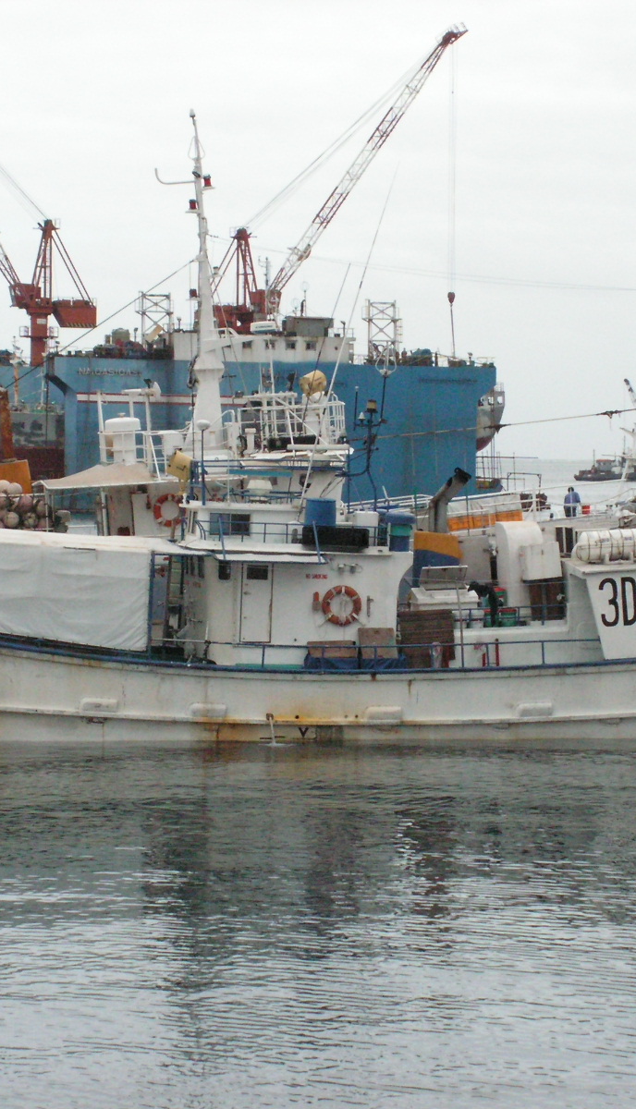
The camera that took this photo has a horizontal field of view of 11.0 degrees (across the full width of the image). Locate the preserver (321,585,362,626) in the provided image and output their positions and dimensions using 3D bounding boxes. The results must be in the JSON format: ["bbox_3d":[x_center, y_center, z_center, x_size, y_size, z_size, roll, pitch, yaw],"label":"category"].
[{"bbox_3d":[0.455,0.969,62.000,0.755,0.755,0.110,0,2,-12],"label":"preserver"}]

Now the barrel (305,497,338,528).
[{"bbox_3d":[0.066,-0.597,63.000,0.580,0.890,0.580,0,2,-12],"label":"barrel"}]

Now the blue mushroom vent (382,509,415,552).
[{"bbox_3d":[1.580,-0.453,62.900,0.580,0.800,0.580,0,2,-12],"label":"blue mushroom vent"}]

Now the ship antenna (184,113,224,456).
[{"bbox_3d":[-2.716,-6.452,78.500,0.920,8.200,0.850,0,2,-12],"label":"ship antenna"}]

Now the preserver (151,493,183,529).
[{"bbox_3d":[-3.412,-1.002,75.300,0.760,0.760,0.110,0,2,-15],"label":"preserver"}]

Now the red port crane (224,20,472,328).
[{"bbox_3d":[1.288,-36.293,338.361,30.700,35.000,4.200,1,2,25],"label":"red port crane"}]

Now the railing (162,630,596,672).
[{"bbox_3d":[1.193,1.857,61.467,8.350,0.680,0.100,0,2,-12],"label":"railing"}]

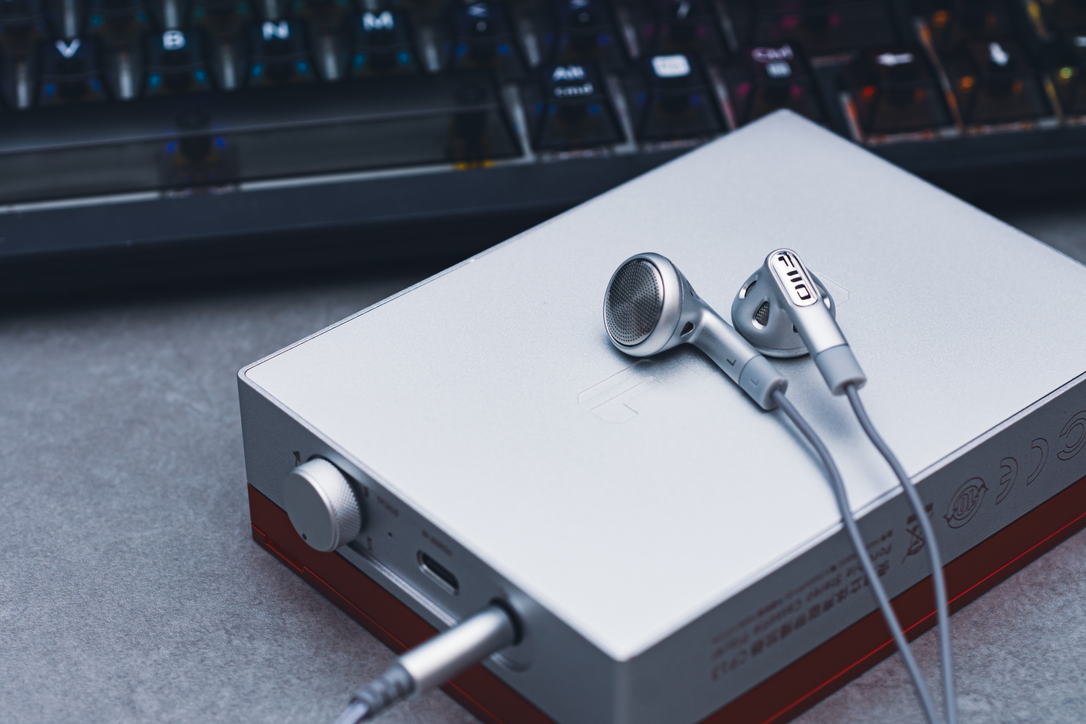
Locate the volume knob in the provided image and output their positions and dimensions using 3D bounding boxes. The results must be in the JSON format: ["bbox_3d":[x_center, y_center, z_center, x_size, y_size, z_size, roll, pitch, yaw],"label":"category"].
[{"bbox_3d":[-0.033,0.021,0.335,0.006,0.013,0.013,-27,43,-32],"label":"volume knob"}]

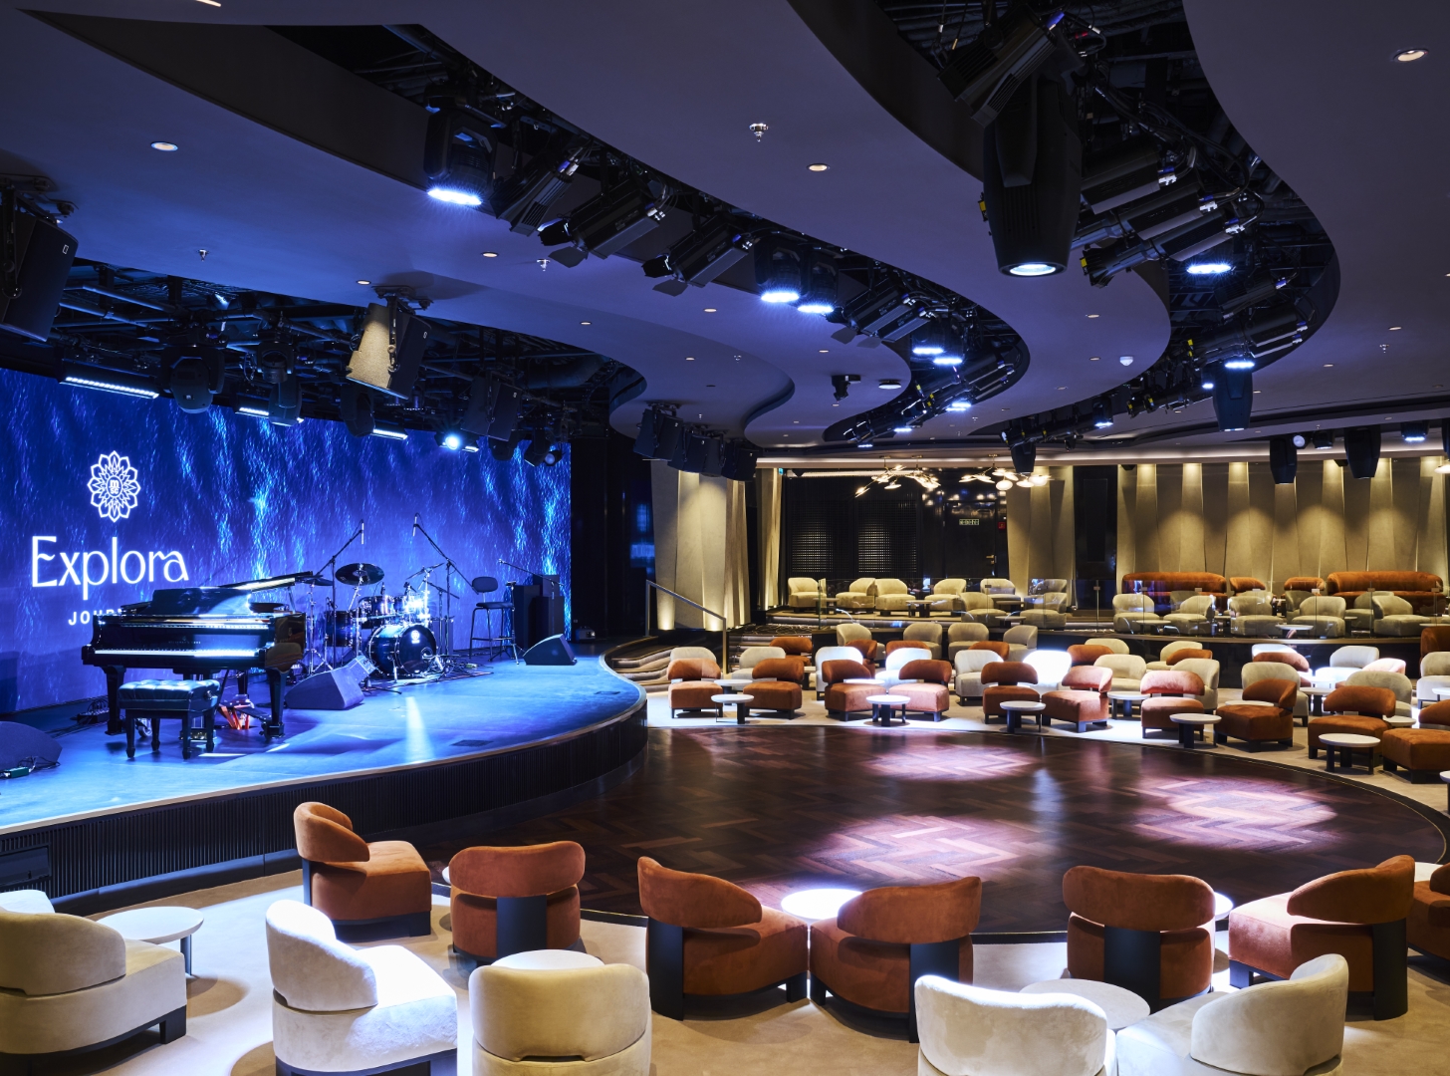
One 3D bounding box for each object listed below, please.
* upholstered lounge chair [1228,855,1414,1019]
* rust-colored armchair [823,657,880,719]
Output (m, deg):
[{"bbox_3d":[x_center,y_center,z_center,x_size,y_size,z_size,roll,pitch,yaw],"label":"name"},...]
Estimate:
[{"bbox_3d":[2.962,1.870,5.694,0.680,0.700,0.690,0,0,-33],"label":"upholstered lounge chair"},{"bbox_3d":[1.573,1.875,14.514,0.666,0.691,0.651,0,0,-32],"label":"rust-colored armchair"}]

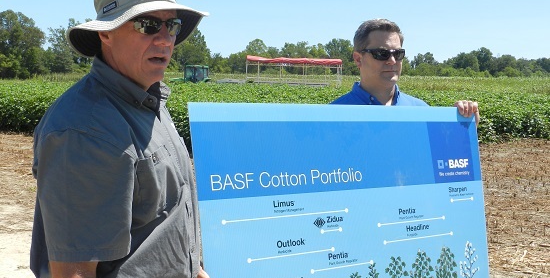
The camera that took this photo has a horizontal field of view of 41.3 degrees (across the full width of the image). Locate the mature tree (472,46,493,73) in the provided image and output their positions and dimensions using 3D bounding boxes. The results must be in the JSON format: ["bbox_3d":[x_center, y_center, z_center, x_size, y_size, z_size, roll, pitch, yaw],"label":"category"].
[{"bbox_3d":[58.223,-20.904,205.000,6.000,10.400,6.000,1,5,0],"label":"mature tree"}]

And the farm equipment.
[{"bbox_3d":[-6.972,-4.843,61.000,4.000,2.750,2.100,-1,5,-22],"label":"farm equipment"}]

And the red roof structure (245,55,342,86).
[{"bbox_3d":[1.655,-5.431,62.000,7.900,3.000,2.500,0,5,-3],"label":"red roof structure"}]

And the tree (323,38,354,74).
[{"bbox_3d":[14.832,-18.166,168.000,7.000,10.800,7.000,1,5,0],"label":"tree"}]

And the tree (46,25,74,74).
[{"bbox_3d":[-32.806,-12.724,112.000,4.700,9.600,4.700,1,5,0],"label":"tree"}]

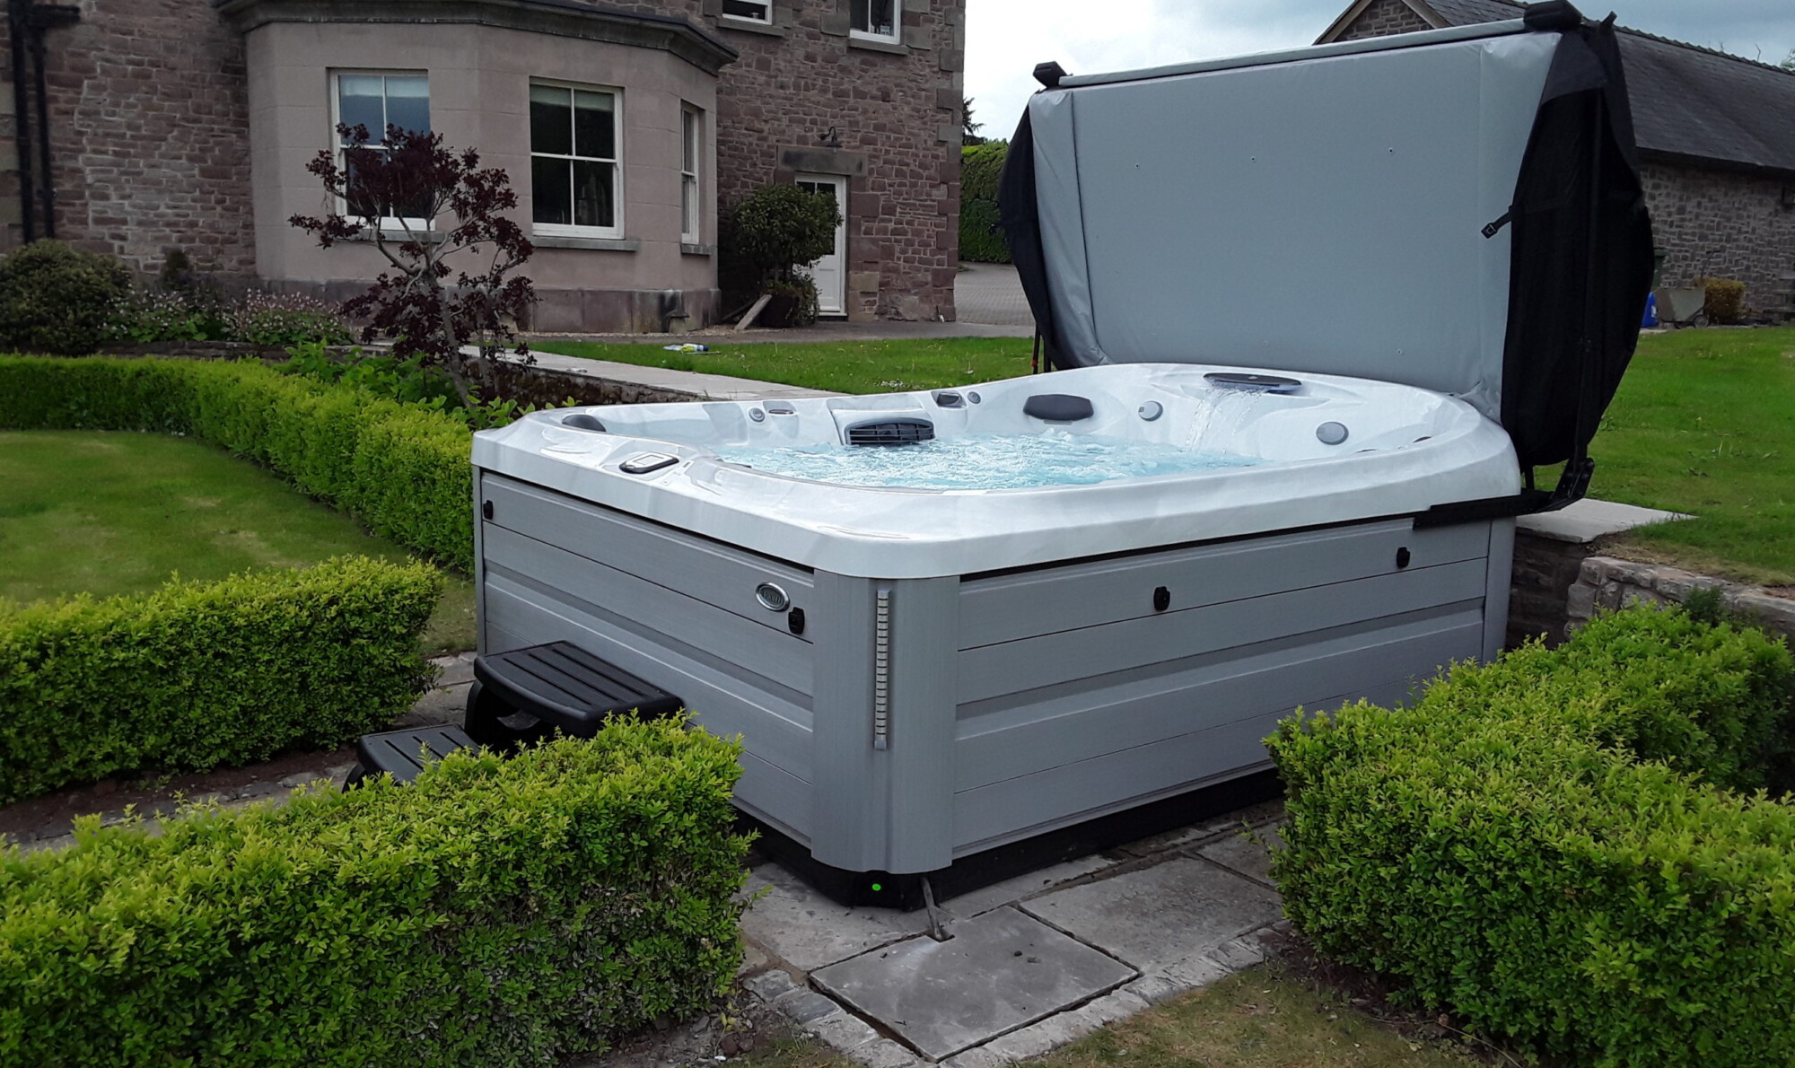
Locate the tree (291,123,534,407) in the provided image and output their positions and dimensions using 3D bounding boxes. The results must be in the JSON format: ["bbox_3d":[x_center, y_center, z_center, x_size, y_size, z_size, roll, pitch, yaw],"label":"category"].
[{"bbox_3d":[-3.500,-1.857,10.100,1.750,2.200,1.600,1,10,0],"label":"tree"}]

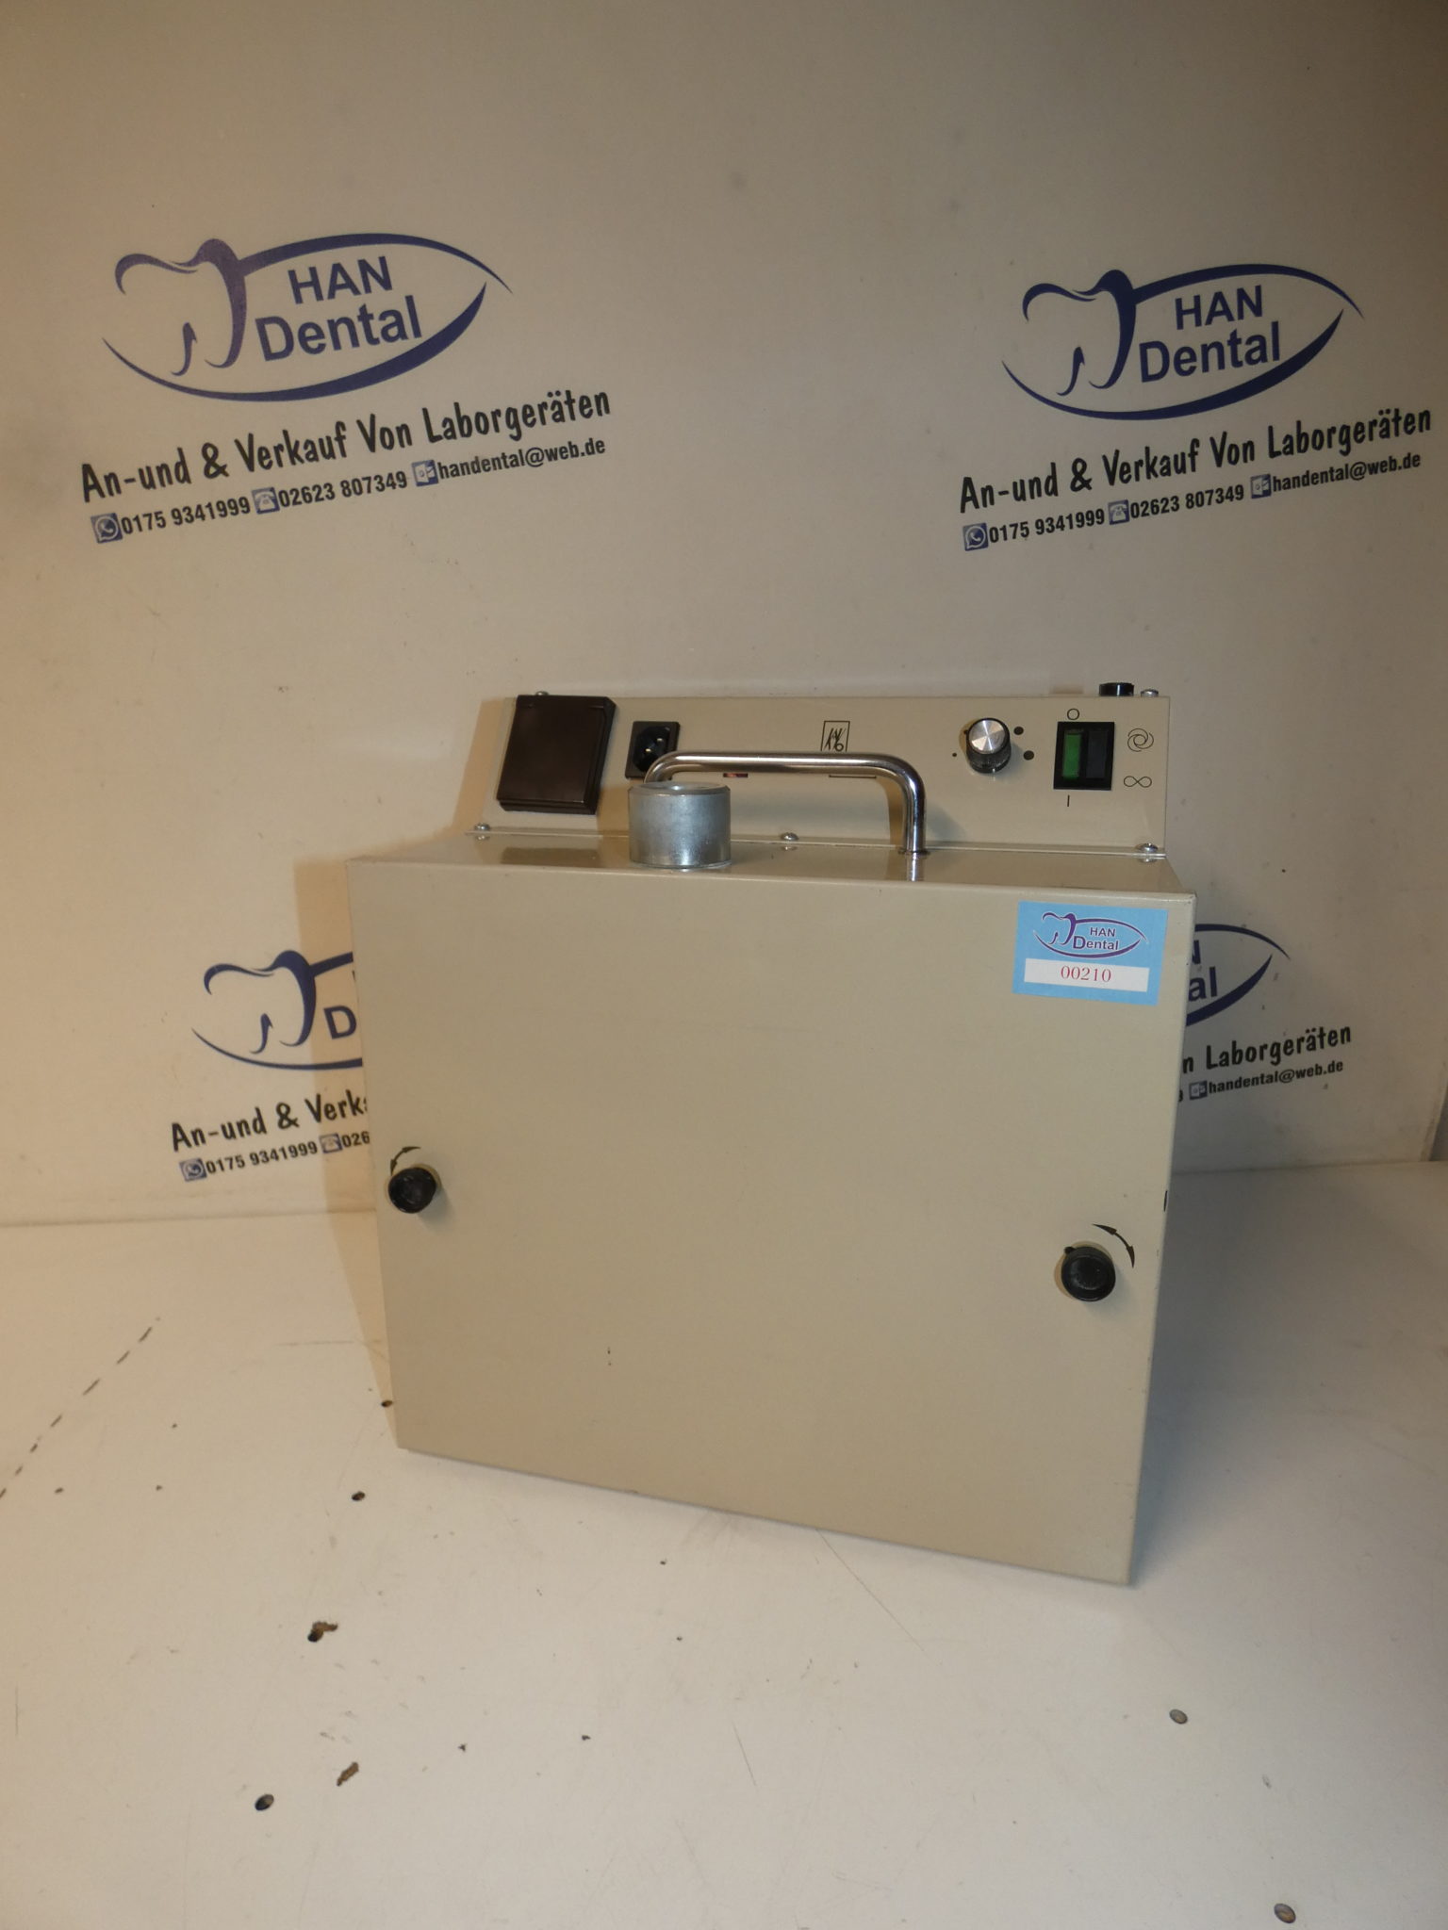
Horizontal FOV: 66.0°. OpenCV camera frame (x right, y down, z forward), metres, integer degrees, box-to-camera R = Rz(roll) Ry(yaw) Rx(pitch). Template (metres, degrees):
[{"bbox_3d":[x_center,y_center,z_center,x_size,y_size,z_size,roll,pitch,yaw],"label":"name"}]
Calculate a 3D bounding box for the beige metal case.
[{"bbox_3d":[0.029,0.048,0.548,0.333,0.350,0.222,3,14,14],"label":"beige metal case"}]

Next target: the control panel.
[{"bbox_3d":[0.037,-0.094,0.531,0.327,0.077,0.034,3,-9,14],"label":"control panel"}]

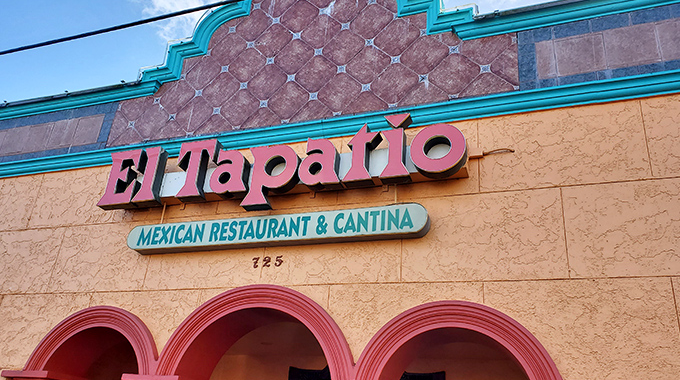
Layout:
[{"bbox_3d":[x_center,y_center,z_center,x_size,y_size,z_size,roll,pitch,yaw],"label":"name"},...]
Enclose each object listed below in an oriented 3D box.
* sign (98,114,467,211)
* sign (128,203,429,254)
[{"bbox_3d":[-0.760,-0.161,5.369,4.114,0.836,0.343,-5,-27,19],"label":"sign"},{"bbox_3d":[-0.761,0.432,5.186,3.331,0.279,0.154,-5,-27,19],"label":"sign"}]

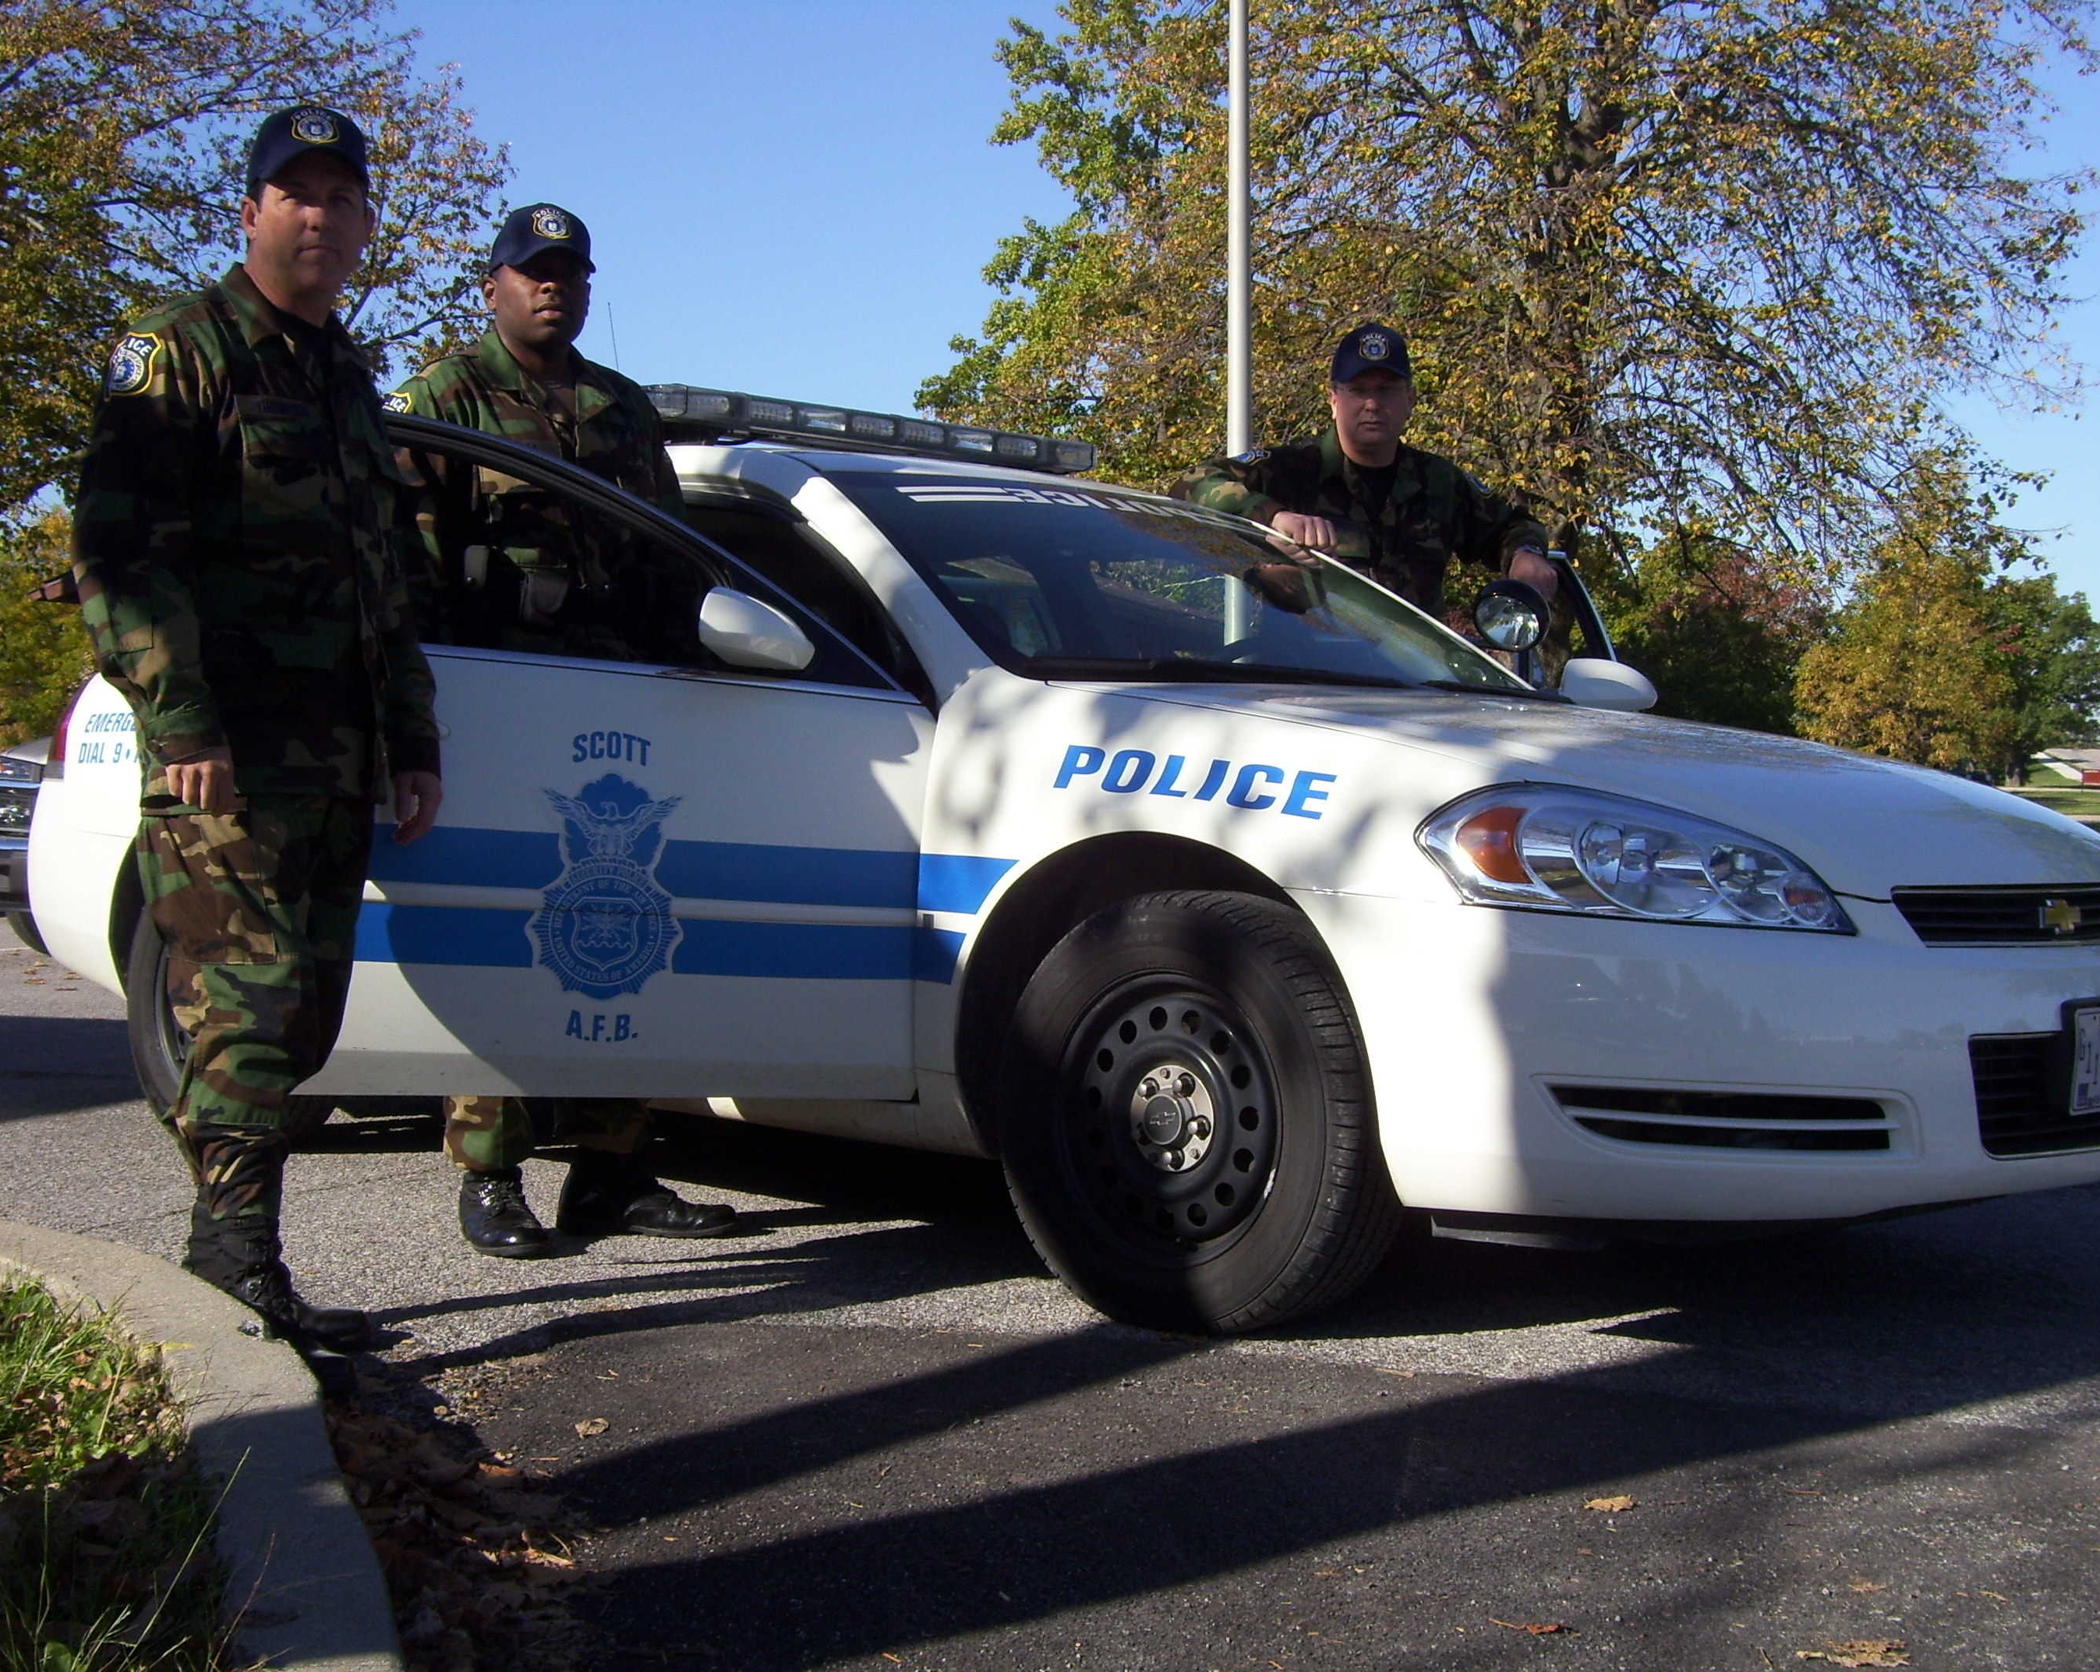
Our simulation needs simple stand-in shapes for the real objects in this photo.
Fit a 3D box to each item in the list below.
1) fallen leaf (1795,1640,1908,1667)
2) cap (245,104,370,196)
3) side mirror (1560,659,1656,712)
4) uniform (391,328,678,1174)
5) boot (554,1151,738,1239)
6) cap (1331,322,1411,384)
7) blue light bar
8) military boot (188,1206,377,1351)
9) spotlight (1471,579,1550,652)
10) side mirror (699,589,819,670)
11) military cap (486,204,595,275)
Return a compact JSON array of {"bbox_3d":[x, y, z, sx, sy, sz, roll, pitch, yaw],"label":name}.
[{"bbox_3d":[0.766,0.778,2.765,0.108,0.013,0.062,0,1,0],"label":"fallen leaf"},{"bbox_3d":[-1.049,-0.973,4.090,0.178,0.137,0.260,0,1,-22],"label":"cap"},{"bbox_3d":[1.175,-0.308,6.070,0.210,0.135,0.160,0,1,0],"label":"side mirror"},{"bbox_3d":[-0.923,-0.150,5.150,0.510,1.480,0.340,0,1,-30],"label":"uniform"},{"bbox_3d":[-0.739,0.646,5.298,0.310,0.160,0.115,0,1,5],"label":"boot"},{"bbox_3d":[0.721,-1.079,6.460,0.178,0.137,0.260,0,1,4],"label":"cap"},{"bbox_3d":[-0.411,-0.839,6.140,0.290,0.080,1.200,2,1,44],"label":"blue light bar"},{"bbox_3d":[-1.133,0.636,4.268,0.300,0.215,0.115,1,1,26],"label":"military boot"},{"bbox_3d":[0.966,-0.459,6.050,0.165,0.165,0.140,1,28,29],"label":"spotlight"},{"bbox_3d":[-0.465,-0.326,4.580,0.170,0.135,0.210,0,1,-2],"label":"side mirror"},{"bbox_3d":[-0.895,-1.051,5.100,0.178,0.137,0.260,0,1,-29],"label":"military cap"}]

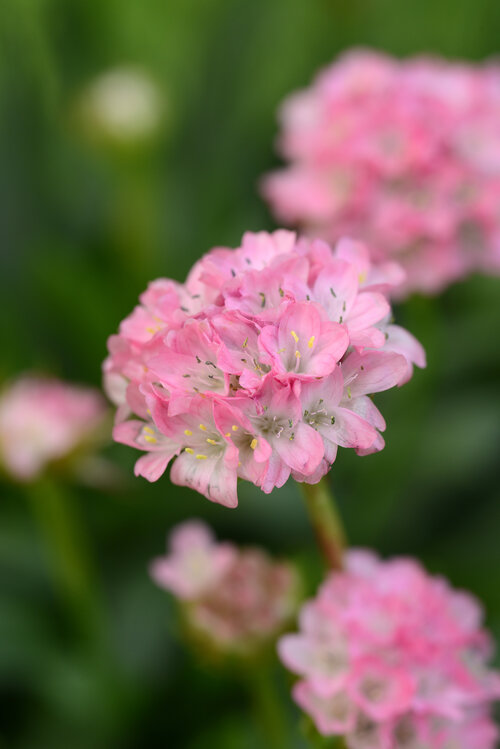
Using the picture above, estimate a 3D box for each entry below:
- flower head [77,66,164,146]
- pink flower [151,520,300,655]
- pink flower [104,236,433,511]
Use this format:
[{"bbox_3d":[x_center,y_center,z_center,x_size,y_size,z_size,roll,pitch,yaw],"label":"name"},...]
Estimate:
[{"bbox_3d":[-0.024,-0.050,0.410,0.015,0.014,0.015,0,18,0],"label":"flower head"},{"bbox_3d":[-0.003,0.029,0.295,0.019,0.017,0.018,-7,19,0],"label":"pink flower"},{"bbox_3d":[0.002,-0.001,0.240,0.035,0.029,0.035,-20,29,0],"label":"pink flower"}]

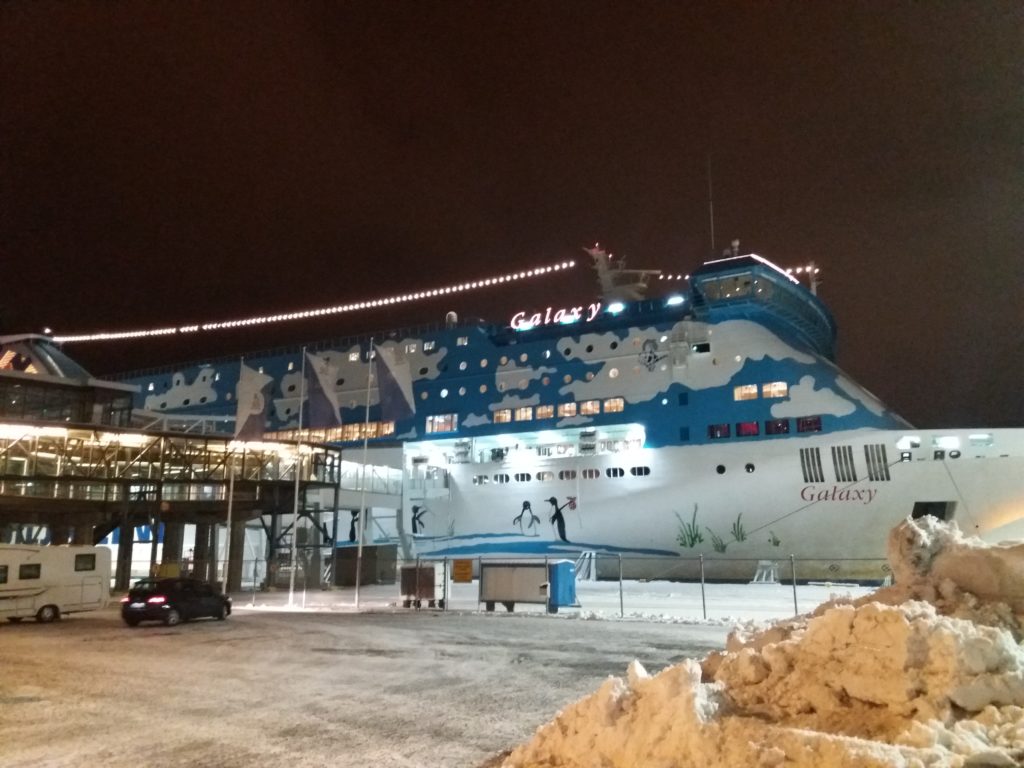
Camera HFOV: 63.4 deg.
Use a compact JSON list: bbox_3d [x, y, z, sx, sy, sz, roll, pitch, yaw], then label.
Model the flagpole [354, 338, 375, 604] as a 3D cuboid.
[{"bbox_3d":[-6.709,3.875,37.868,0.170,12.360,0.170,1,-12,0],"label":"flagpole"}]

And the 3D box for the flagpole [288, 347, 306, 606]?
[{"bbox_3d":[-10.138,4.220,39.324,0.170,12.270,0.170,0,-12,0],"label":"flagpole"}]

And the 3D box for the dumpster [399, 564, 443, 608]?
[{"bbox_3d":[-3.924,9.066,37.649,1.750,2.100,1.400,-5,-13,22],"label":"dumpster"}]

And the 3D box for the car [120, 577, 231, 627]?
[{"bbox_3d":[-11.660,7.615,29.160,1.800,1.480,4.300,-3,-12,14],"label":"car"}]

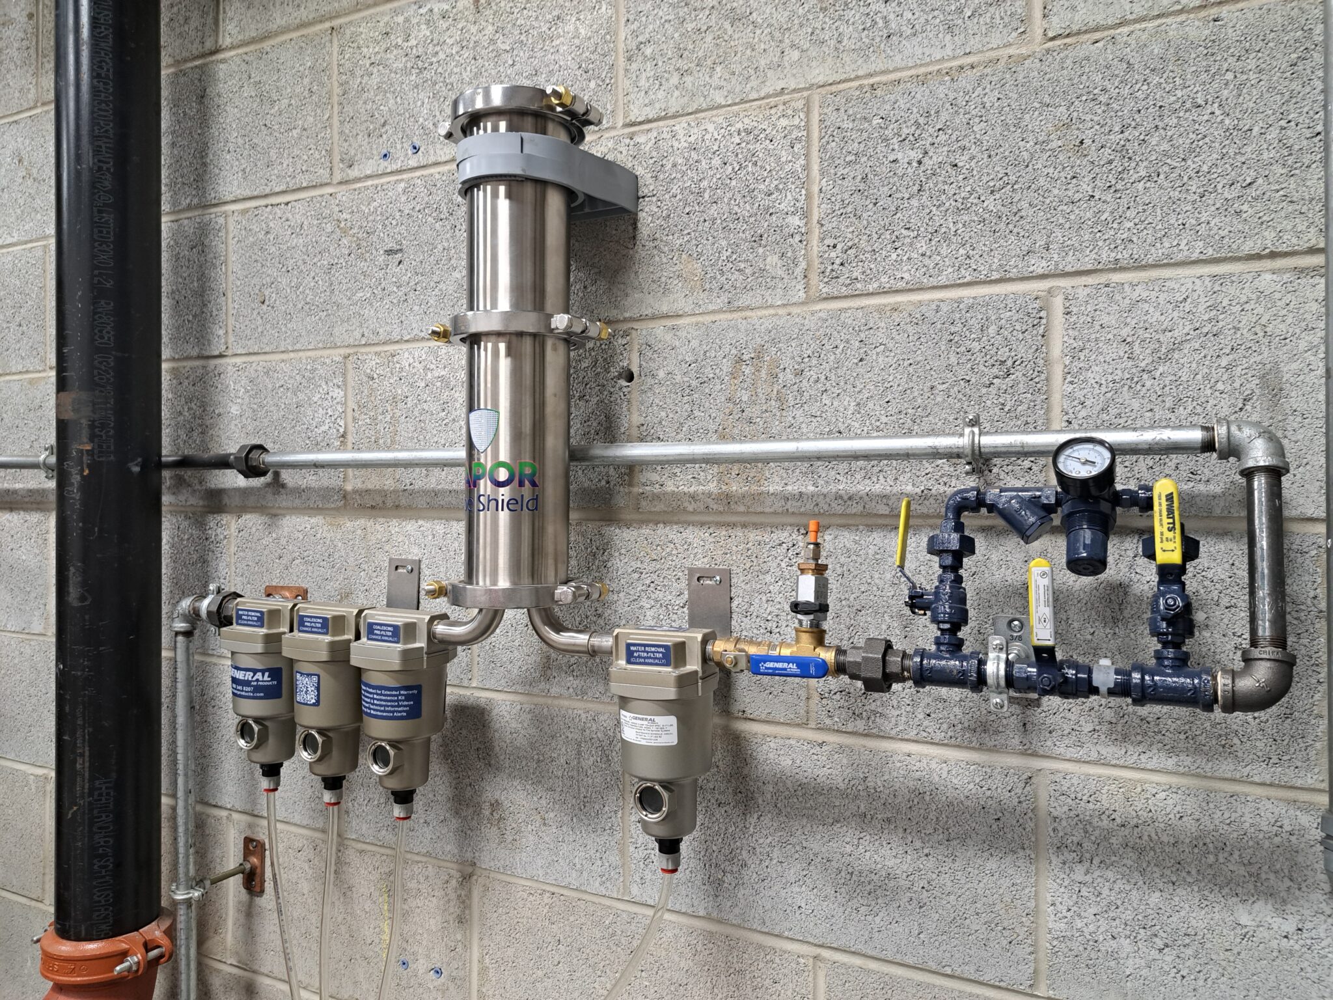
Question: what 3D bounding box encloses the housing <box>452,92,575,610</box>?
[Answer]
[{"bbox_3d":[-0.147,-0.140,0.914,0.128,0.479,0.128,0,1,0],"label":"housing"}]

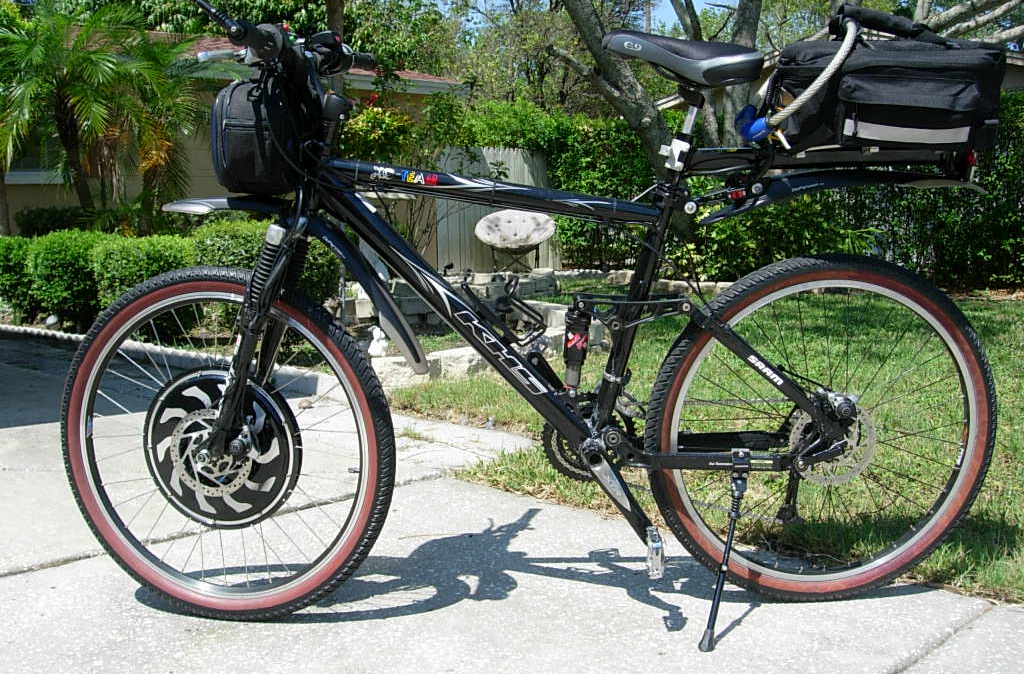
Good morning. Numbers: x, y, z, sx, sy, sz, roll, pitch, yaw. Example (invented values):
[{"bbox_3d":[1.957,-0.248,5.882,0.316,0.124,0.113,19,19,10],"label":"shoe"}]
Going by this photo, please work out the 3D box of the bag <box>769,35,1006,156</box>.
[{"bbox_3d":[0.642,-0.421,1.967,0.350,0.185,0.250,1,12,-2],"label":"bag"}]

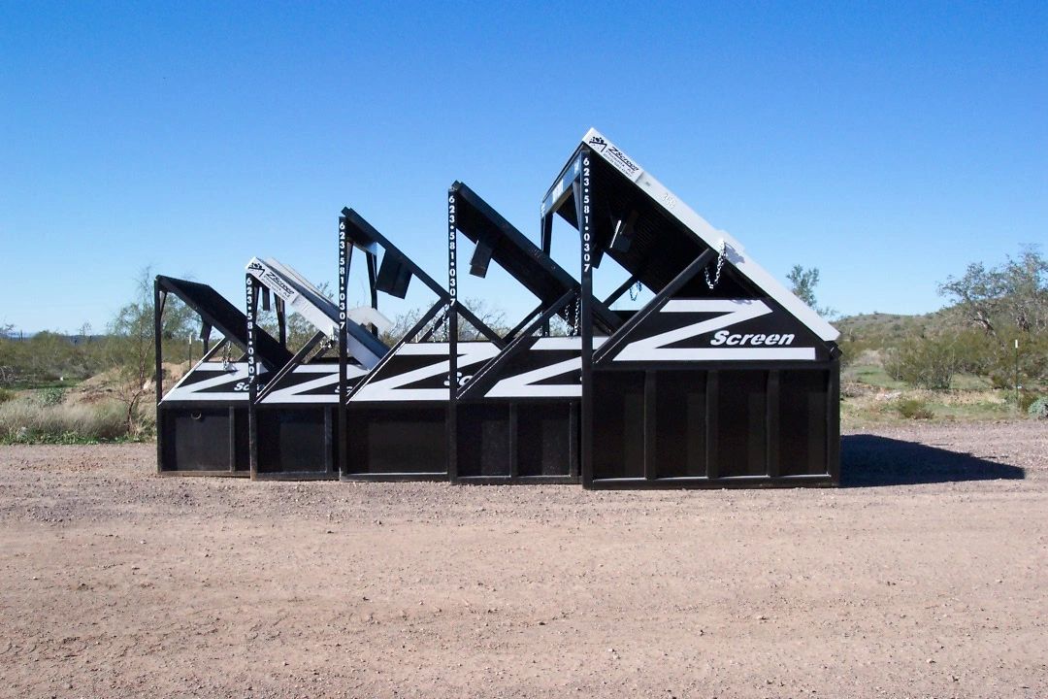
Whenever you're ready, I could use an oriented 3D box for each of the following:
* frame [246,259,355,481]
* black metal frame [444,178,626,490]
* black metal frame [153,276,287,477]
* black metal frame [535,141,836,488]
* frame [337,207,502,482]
[{"bbox_3d":[-2.225,0.199,13.094,1.617,2.378,2.540,0,0,-5],"label":"frame"},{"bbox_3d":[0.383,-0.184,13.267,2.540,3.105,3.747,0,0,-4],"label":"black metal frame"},{"bbox_3d":[-3.316,0.283,13.218,1.517,2.196,2.192,0,0,-2],"label":"black metal frame"},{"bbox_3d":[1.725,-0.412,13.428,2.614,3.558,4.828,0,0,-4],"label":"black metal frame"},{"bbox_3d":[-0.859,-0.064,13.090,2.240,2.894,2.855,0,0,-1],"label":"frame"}]

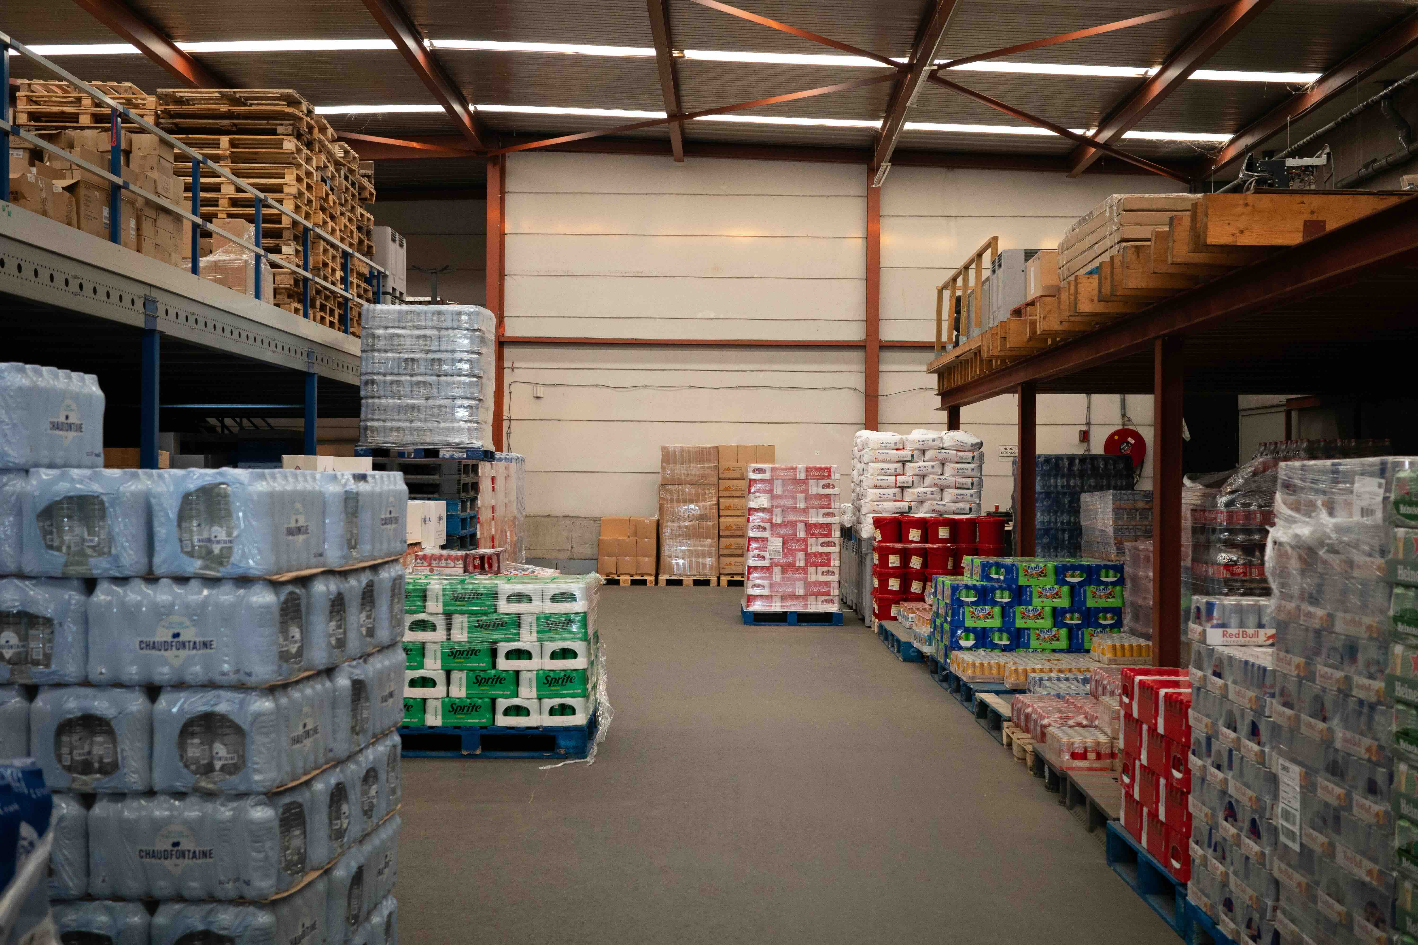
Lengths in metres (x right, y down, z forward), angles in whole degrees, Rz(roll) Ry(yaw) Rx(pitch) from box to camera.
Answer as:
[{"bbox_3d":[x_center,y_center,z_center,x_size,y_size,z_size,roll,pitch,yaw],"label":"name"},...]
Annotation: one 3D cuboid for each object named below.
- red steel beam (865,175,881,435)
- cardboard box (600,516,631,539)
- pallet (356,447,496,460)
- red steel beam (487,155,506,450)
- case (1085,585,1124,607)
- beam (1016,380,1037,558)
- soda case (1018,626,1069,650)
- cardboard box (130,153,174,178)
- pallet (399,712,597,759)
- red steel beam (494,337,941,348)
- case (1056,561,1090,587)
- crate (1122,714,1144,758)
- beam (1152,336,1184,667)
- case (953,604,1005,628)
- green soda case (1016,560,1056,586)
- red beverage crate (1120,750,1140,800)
[{"bbox_3d":[2.365,-1.421,22.811,0.197,6.048,0.200,0,0,0],"label":"red steel beam"},{"bbox_3d":[-1.315,0.781,22.235,0.382,0.252,0.280,0,0,0],"label":"cardboard box"},{"bbox_3d":[-2.700,-0.197,15.120,1.200,0.150,0.950,1,0,0],"label":"pallet"},{"bbox_3d":[-3.118,-1.506,22.803,0.195,6.121,0.400,1,0,1],"label":"red steel beam"},{"bbox_3d":[2.675,0.845,10.860,0.317,0.147,0.235,0,0,0],"label":"case"},{"bbox_3d":[2.515,0.430,12.460,0.115,2.250,0.120,1,0,1],"label":"beam"},{"bbox_3d":[2.279,1.135,10.858,0.351,0.147,0.235,0,0,0],"label":"soda case"},{"bbox_3d":[-4.127,-2.255,11.675,0.207,0.135,0.317,1,0,1],"label":"cardboard box"},{"bbox_3d":[-1.235,1.410,8.700,1.200,0.162,1.000,1,0,0],"label":"pallet"},{"bbox_3d":[0.134,-1.852,22.500,6.300,0.085,0.140,1,0,1],"label":"red steel beam"},{"bbox_3d":[2.502,0.707,10.988,0.232,0.147,0.348,1,0,1],"label":"case"},{"bbox_3d":[1.677,0.970,5.830,0.234,0.146,0.350,1,0,1],"label":"crate"},{"bbox_3d":[2.847,0.351,9.782,0.133,2.369,0.140,1,0,1],"label":"beam"},{"bbox_3d":[1.834,0.985,10.859,0.351,0.147,0.235,0,0,0],"label":"case"},{"bbox_3d":[2.212,0.694,10.861,0.314,0.147,0.235,0,0,0],"label":"green soda case"},{"bbox_3d":[1.700,1.094,5.728,0.348,0.147,0.235,0,0,-1],"label":"red beverage crate"}]

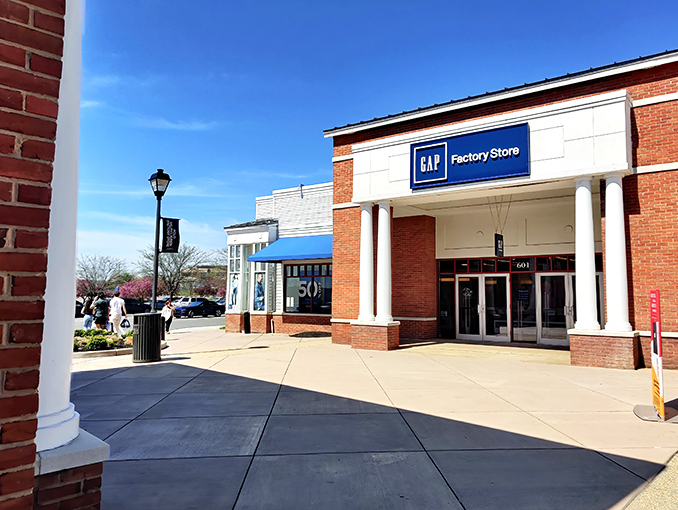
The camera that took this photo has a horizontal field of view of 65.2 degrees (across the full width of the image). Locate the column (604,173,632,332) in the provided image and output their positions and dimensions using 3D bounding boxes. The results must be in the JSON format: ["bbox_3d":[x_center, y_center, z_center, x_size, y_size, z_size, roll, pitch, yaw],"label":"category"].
[{"bbox_3d":[5.852,-0.047,11.140,0.500,3.300,0.500,-3,-6,36],"label":"column"}]

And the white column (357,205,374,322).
[{"bbox_3d":[0.805,0.196,15.362,0.470,3.483,0.470,1,-5,0],"label":"white column"}]

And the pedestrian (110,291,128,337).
[{"bbox_3d":[-8.083,2.200,19.400,0.600,1.730,0.480,3,-5,-30],"label":"pedestrian"}]

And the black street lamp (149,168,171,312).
[{"bbox_3d":[-5.180,0.036,15.112,0.440,5.083,0.440,-3,-6,37],"label":"black street lamp"}]

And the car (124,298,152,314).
[{"bbox_3d":[-18.386,4.466,46.000,1.850,1.450,4.600,-2,-5,30],"label":"car"}]

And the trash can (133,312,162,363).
[{"bbox_3d":[-4.263,1.844,11.817,0.570,1.030,0.570,3,-5,-29],"label":"trash can"}]

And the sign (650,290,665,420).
[{"bbox_3d":[4.077,1.242,6.786,0.050,1.545,0.895,-2,-5,26],"label":"sign"}]

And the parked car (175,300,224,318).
[{"bbox_3d":[-11.985,4.697,45.800,1.850,1.450,4.800,-3,-6,36],"label":"parked car"}]

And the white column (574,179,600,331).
[{"bbox_3d":[5.362,-0.022,11.502,0.500,3.300,0.500,-3,-6,36],"label":"white column"}]

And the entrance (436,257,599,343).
[{"bbox_3d":[5.785,1.413,16.774,5.840,2.720,0.250,-3,-6,36],"label":"entrance"}]

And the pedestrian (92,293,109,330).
[{"bbox_3d":[-8.705,2.195,19.400,0.580,1.680,0.420,3,-5,-30],"label":"pedestrian"}]

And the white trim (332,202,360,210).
[{"bbox_3d":[0.261,-1.540,16.595,1.128,0.130,0.100,-3,-6,37],"label":"white trim"}]

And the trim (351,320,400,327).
[{"bbox_3d":[1.029,1.962,15.039,1.263,0.085,0.640,-3,-6,37],"label":"trim"}]

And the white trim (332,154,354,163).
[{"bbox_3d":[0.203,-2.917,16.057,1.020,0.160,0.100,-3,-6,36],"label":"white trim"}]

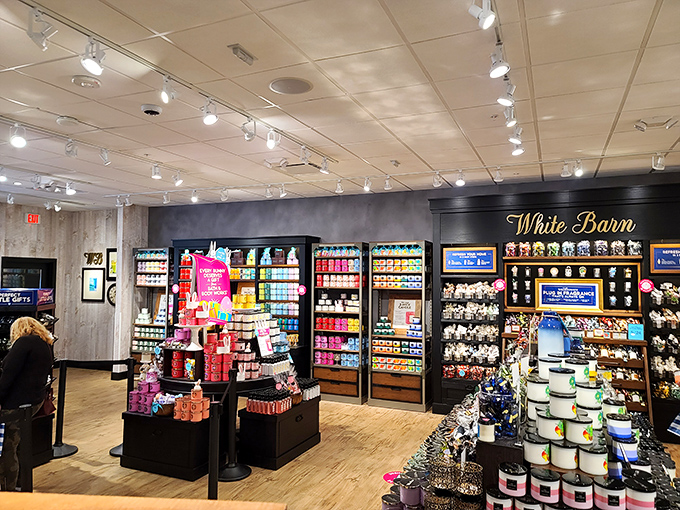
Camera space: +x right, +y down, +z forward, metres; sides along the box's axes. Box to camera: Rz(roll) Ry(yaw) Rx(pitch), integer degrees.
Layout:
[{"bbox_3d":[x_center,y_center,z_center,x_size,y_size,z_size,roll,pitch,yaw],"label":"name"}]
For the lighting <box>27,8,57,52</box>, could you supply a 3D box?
[{"bbox_3d":[-1.440,-1.087,2.375,0.145,0.200,0.125,2,-3,-37],"label":"lighting"}]

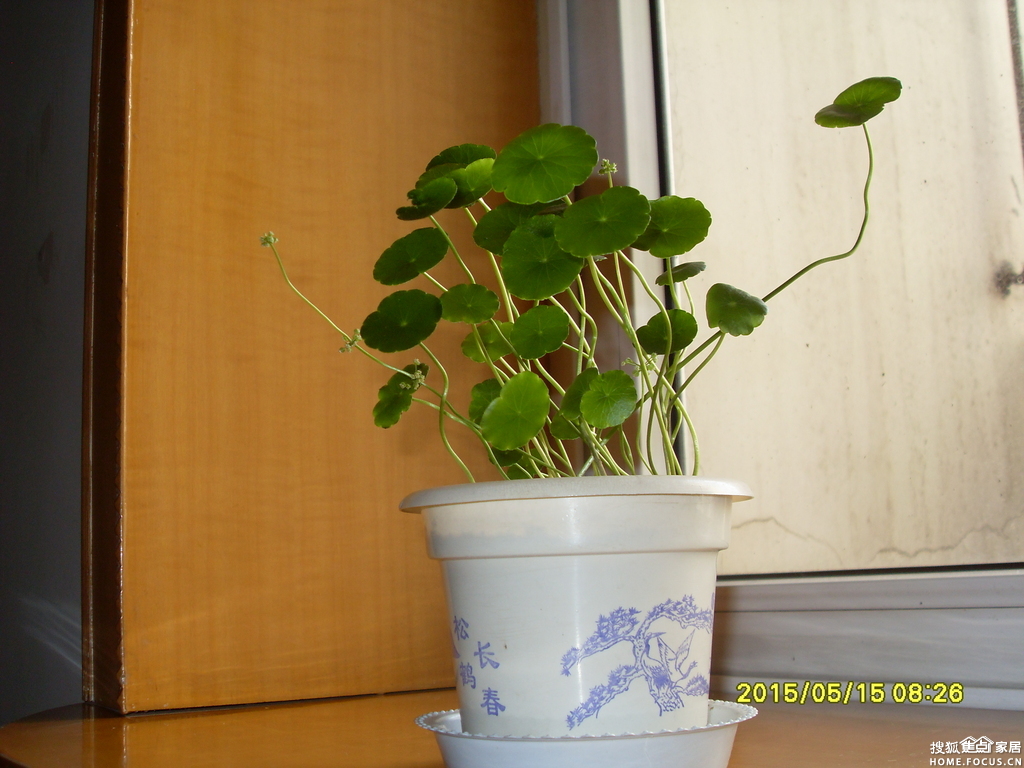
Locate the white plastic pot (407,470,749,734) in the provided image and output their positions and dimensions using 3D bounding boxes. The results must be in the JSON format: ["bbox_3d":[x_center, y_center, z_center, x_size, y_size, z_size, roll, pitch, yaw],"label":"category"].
[{"bbox_3d":[0.035,0.120,0.640,0.178,0.136,0.178,-2,-8,0],"label":"white plastic pot"}]

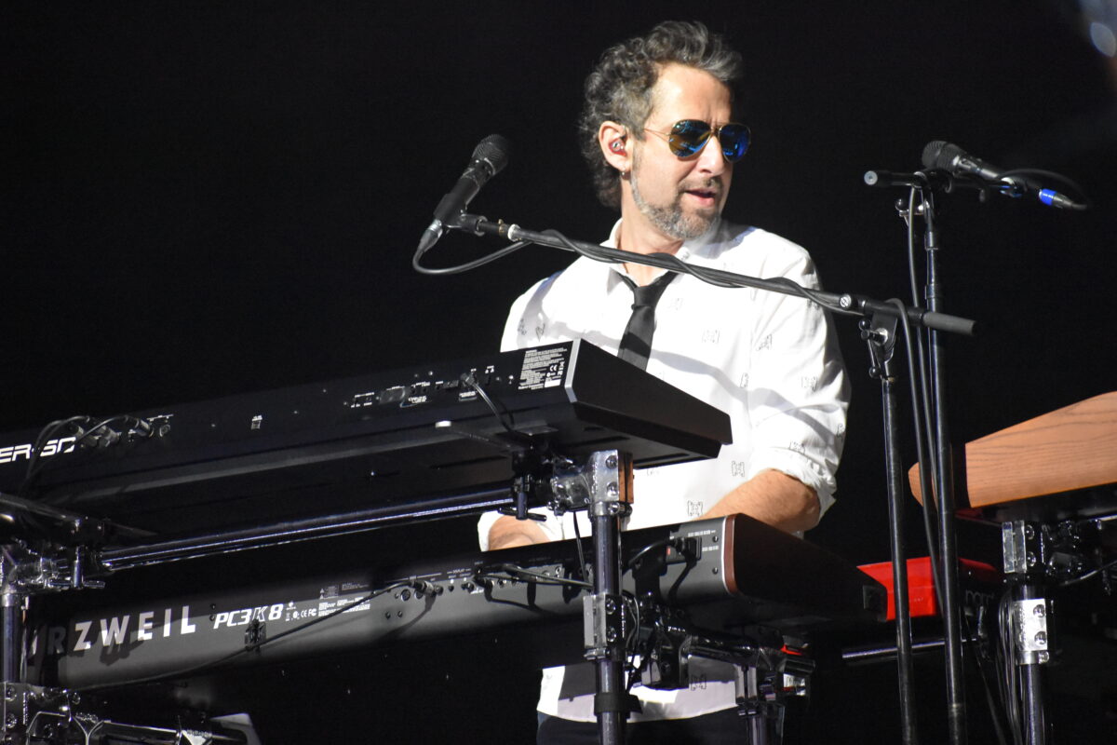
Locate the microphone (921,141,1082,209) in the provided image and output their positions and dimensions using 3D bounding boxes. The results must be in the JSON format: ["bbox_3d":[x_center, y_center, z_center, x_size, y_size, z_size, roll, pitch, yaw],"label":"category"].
[{"bbox_3d":[0.652,-0.283,13.000,0.250,0.055,0.050,18,-3,14],"label":"microphone"}]

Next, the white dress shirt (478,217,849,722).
[{"bbox_3d":[0.146,0.133,12.200,0.500,0.670,0.340,-4,-8,17],"label":"white dress shirt"}]

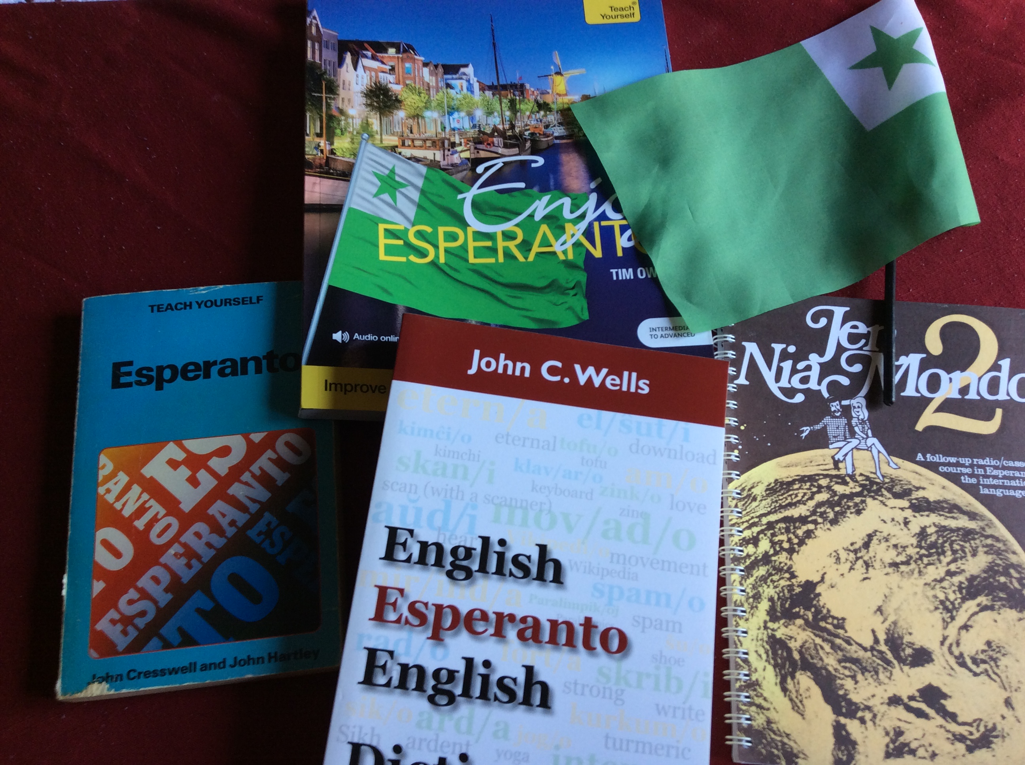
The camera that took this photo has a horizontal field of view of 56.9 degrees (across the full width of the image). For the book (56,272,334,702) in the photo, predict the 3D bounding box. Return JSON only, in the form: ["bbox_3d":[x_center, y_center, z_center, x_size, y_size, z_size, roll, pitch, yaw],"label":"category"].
[{"bbox_3d":[-0.133,0.040,0.414,0.112,0.015,0.178,-5,67,-5],"label":"book"}]

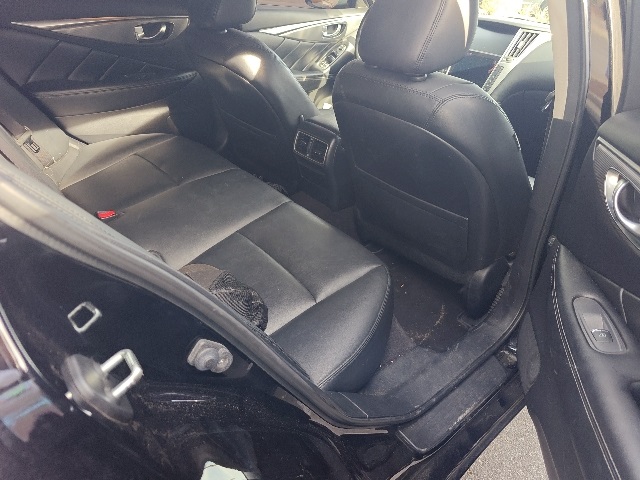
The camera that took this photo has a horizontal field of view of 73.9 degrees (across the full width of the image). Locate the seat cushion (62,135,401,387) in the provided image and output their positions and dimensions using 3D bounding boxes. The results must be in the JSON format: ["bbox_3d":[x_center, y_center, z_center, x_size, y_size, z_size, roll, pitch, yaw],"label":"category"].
[{"bbox_3d":[-0.365,-0.016,1.217,0.510,0.208,1.295,-27,43,-31],"label":"seat cushion"}]

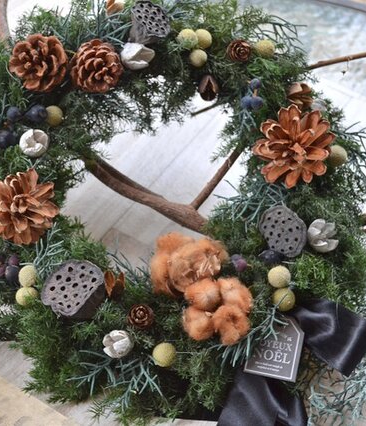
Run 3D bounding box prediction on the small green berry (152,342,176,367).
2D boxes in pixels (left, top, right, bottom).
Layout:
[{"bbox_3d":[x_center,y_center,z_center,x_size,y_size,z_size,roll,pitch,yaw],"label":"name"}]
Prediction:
[{"bbox_3d":[-0.012,0.089,0.602,0.015,0.015,0.015,2,49,-2],"label":"small green berry"}]

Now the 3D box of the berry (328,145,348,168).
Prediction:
[{"bbox_3d":[0.107,-0.039,0.668,0.016,0.016,0.016,2,49,-2],"label":"berry"}]

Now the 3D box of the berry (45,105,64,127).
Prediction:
[{"bbox_3d":[-0.092,-0.069,0.684,0.014,0.014,0.014,2,49,-2],"label":"berry"}]

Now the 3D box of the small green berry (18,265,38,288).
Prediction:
[{"bbox_3d":[-0.108,0.044,0.668,0.014,0.015,0.014,1,52,-1],"label":"small green berry"}]

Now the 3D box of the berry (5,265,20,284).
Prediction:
[{"bbox_3d":[-0.128,0.046,0.721,0.011,0.014,0.011,0,48,-11],"label":"berry"}]

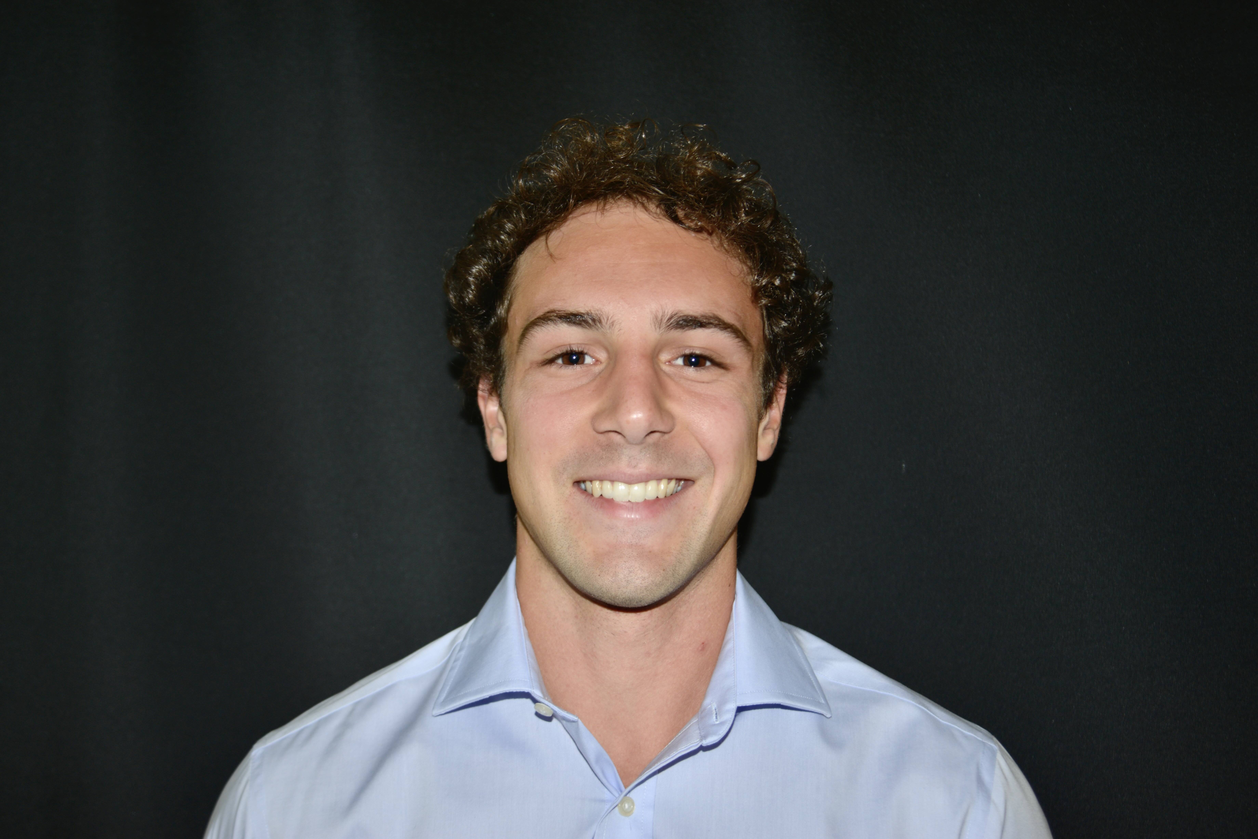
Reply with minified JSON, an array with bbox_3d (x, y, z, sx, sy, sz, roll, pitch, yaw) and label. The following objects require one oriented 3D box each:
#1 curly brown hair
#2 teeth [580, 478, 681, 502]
[{"bbox_3d":[0.005,-0.081,0.968,0.221,0.180,0.205,0,0,0],"label":"curly brown hair"},{"bbox_3d":[0.001,0.037,0.879,0.055,0.013,0.021,0,0,0],"label":"teeth"}]

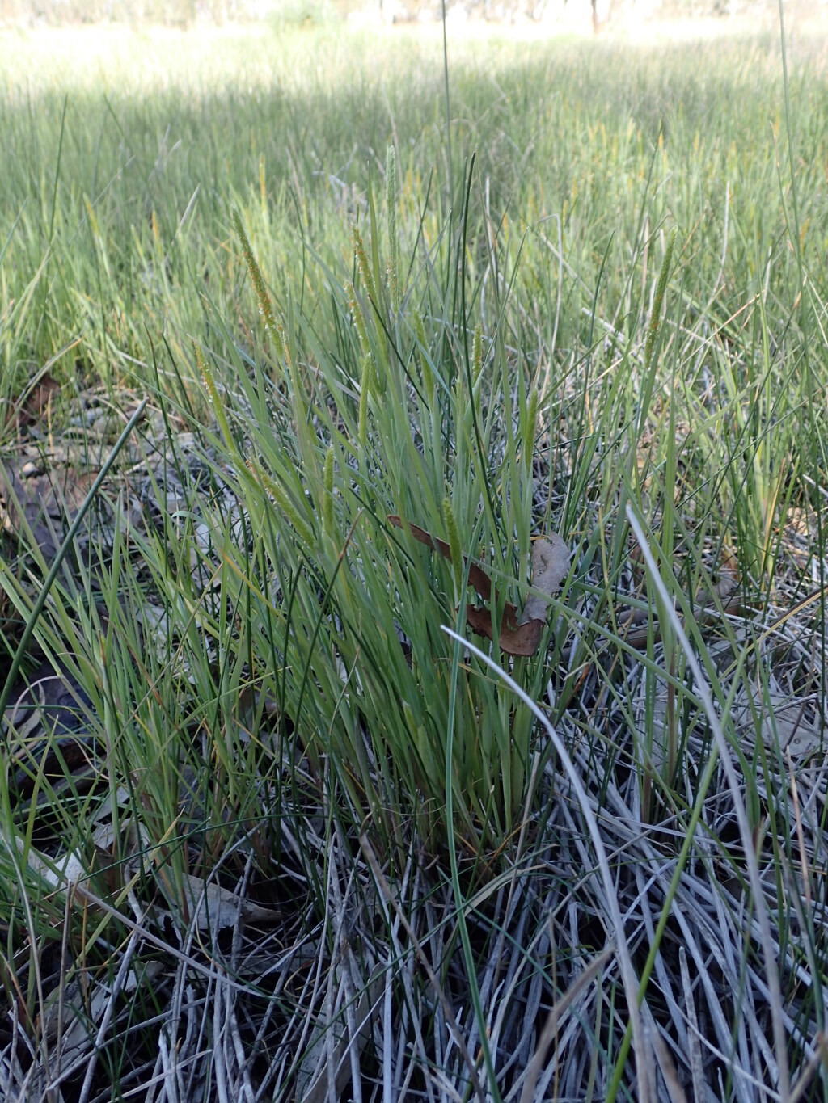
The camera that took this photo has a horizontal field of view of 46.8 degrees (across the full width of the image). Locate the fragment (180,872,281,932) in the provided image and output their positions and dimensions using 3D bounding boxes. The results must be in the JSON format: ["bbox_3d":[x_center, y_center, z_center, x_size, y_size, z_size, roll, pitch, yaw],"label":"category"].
[{"bbox_3d":[-0.104,0.195,0.530,0.063,0.015,0.034,6,30,11],"label":"fragment"}]

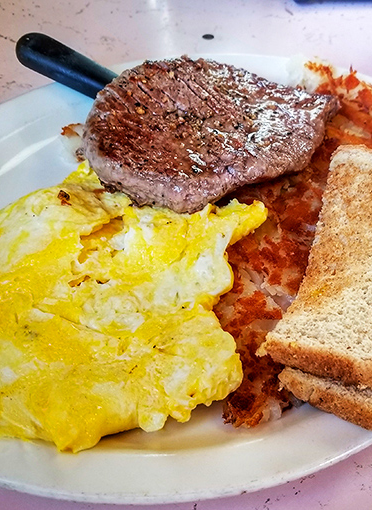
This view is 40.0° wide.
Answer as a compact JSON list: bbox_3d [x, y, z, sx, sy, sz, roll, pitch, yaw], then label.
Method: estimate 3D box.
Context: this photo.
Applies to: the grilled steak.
[{"bbox_3d":[0.013,-0.066,0.274,0.128,0.022,0.096,0,56,2],"label":"grilled steak"}]

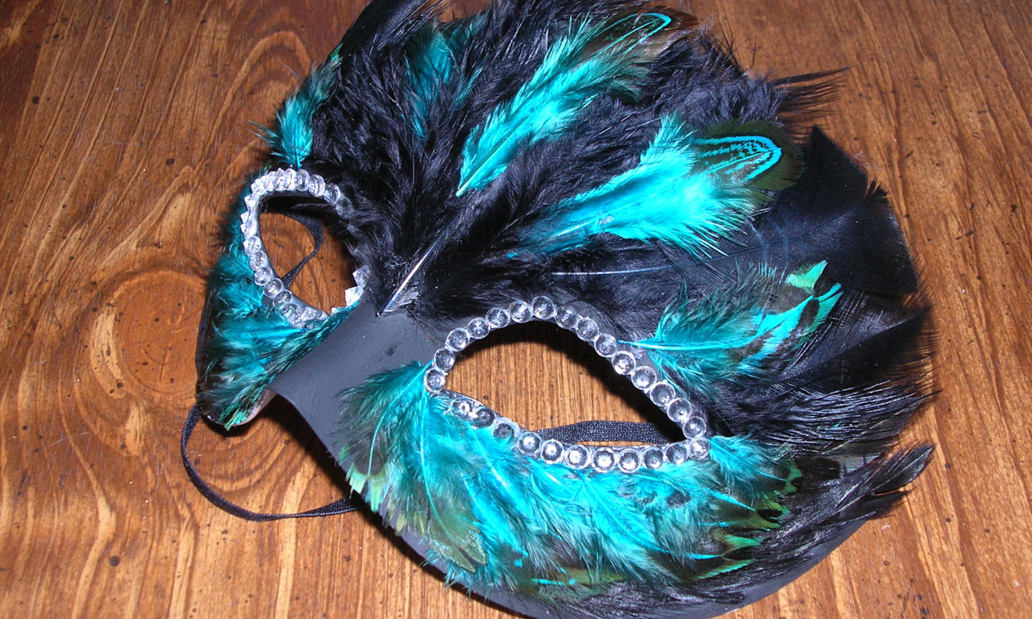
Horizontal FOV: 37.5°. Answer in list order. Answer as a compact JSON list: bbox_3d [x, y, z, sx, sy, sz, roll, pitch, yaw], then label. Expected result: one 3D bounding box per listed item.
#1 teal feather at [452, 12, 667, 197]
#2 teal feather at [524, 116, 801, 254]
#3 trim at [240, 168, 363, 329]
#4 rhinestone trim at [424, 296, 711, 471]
[{"bbox_3d":[0.010,-0.049,0.345,0.027,0.012,0.082,28,50,23],"label":"teal feather"},{"bbox_3d":[0.032,-0.027,0.334,0.078,0.012,0.034,-20,65,-29],"label":"teal feather"},{"bbox_3d":[-0.049,-0.017,0.343,0.011,0.031,0.060,17,10,-42],"label":"trim"},{"bbox_3d":[0.012,0.017,0.310,0.060,0.032,0.011,27,9,1],"label":"rhinestone trim"}]

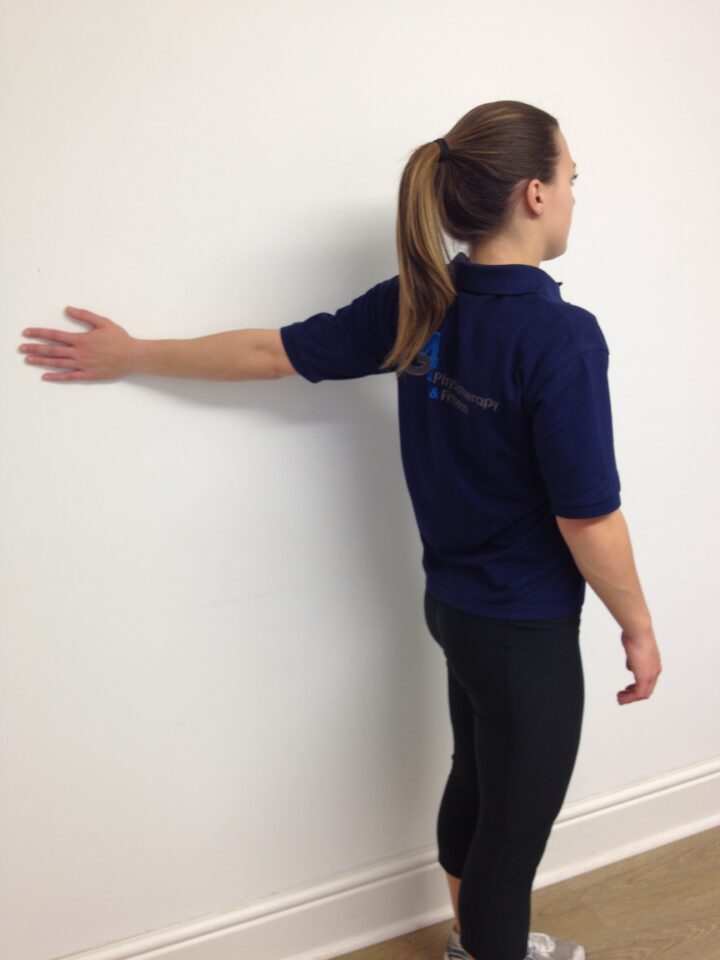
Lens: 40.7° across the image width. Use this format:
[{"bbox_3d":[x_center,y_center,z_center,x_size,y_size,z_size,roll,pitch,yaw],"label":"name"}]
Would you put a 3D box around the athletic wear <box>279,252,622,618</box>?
[{"bbox_3d":[0.151,-0.069,1.539,0.530,0.560,0.350,12,21,34],"label":"athletic wear"}]

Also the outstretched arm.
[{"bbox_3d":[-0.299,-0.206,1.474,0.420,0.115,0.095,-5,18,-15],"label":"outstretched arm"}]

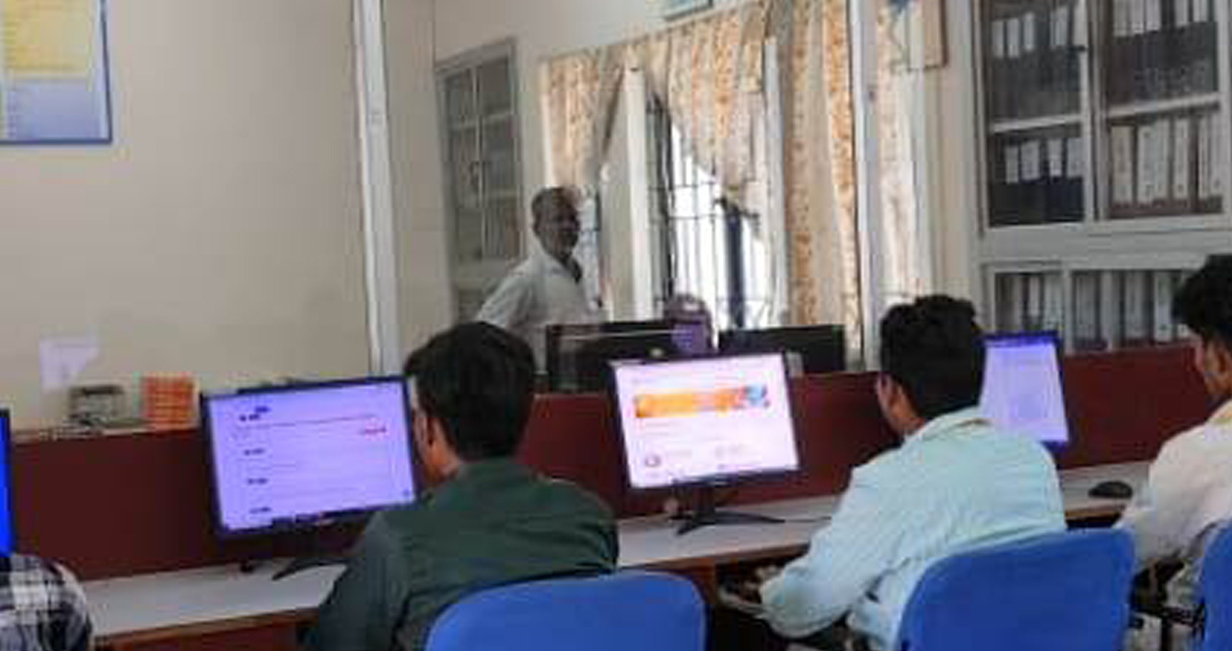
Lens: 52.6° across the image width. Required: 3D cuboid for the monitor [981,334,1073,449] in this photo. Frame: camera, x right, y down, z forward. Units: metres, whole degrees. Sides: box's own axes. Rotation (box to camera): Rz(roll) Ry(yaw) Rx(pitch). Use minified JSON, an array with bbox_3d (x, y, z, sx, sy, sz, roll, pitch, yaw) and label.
[{"bbox_3d":[0.850,0.211,2.930,0.440,0.385,0.190,-4,4,-23],"label":"monitor"}]

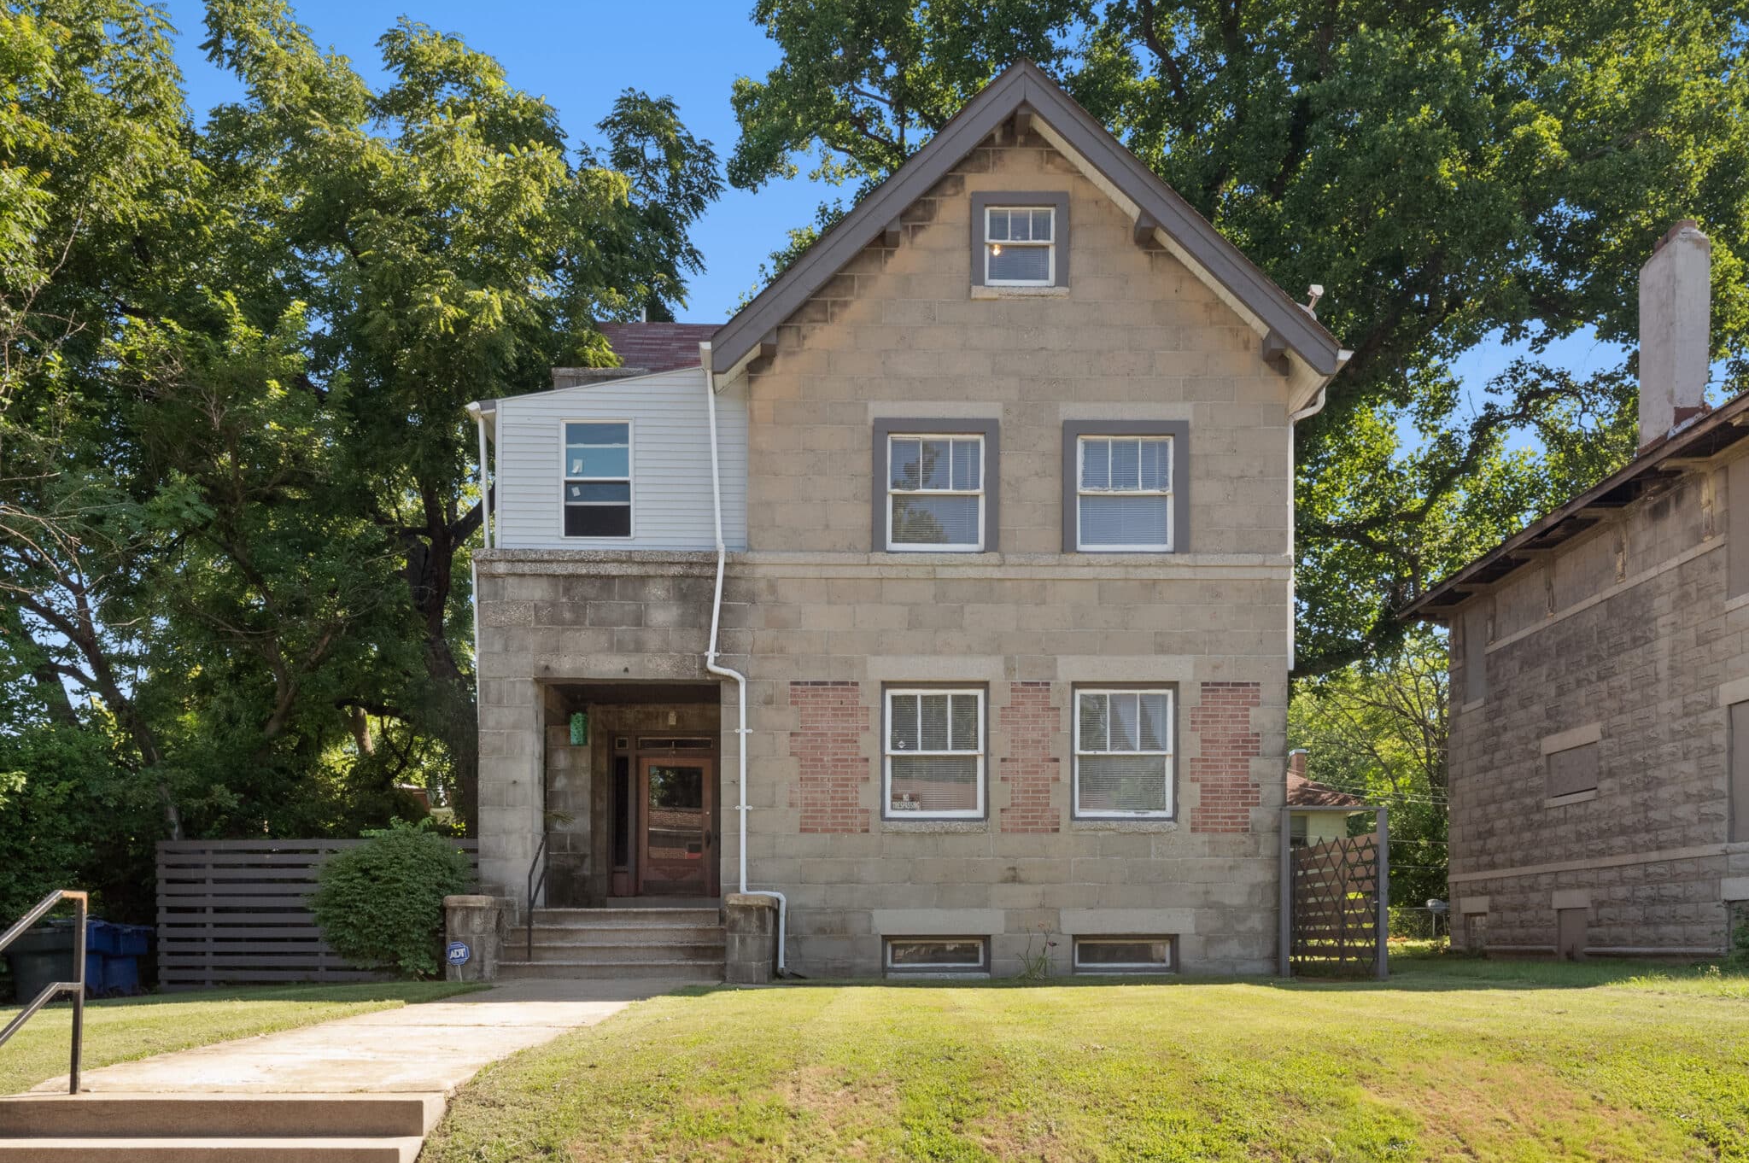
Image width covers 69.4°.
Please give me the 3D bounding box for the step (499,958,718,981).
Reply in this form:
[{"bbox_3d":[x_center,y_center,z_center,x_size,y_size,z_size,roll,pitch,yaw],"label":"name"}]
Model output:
[{"bbox_3d":[-3.040,4.500,14.700,2.620,0.200,0.320,0,0,0],"label":"step"}]

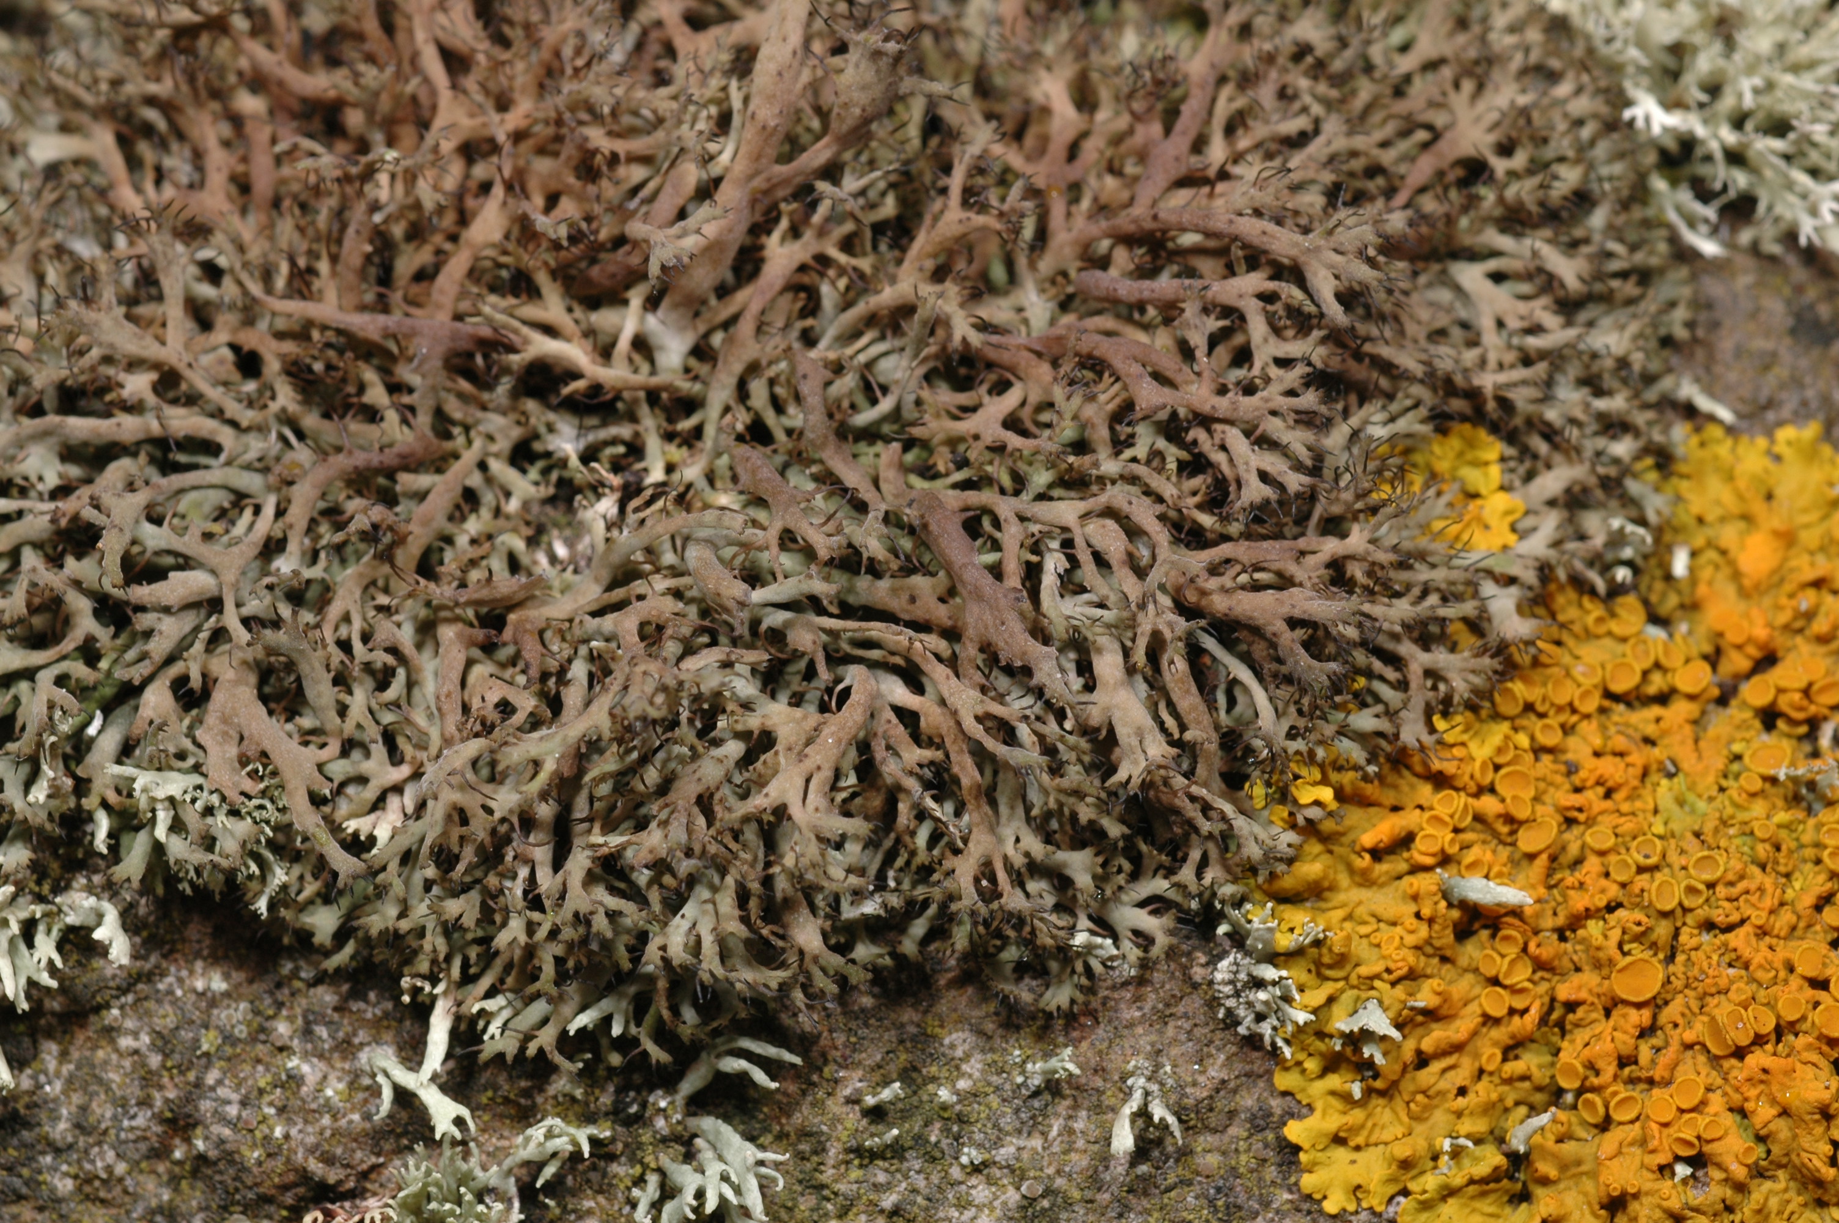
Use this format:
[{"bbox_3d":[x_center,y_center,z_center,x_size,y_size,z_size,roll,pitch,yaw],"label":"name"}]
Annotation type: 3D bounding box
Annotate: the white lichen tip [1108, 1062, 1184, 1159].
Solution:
[{"bbox_3d":[0.012,0.026,0.240,0.004,0.004,0.003,0,40,0],"label":"white lichen tip"}]

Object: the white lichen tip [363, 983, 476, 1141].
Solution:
[{"bbox_3d":[-0.026,0.023,0.238,0.006,0.007,0.004,0,40,0],"label":"white lichen tip"}]

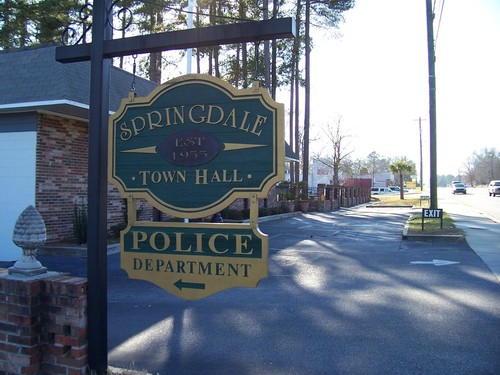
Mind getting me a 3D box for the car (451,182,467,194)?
[{"bbox_3d":[29.200,0.200,69.000,1.820,1.560,4.600,1,0,20],"label":"car"}]

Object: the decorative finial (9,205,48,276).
[{"bbox_3d":[-1.580,0.372,3.520,0.245,0.487,0.245,1,0,27],"label":"decorative finial"}]

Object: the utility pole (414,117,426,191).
[{"bbox_3d":[33.200,-6.400,95.500,2.400,14.300,0.350,1,0,20],"label":"utility pole"}]

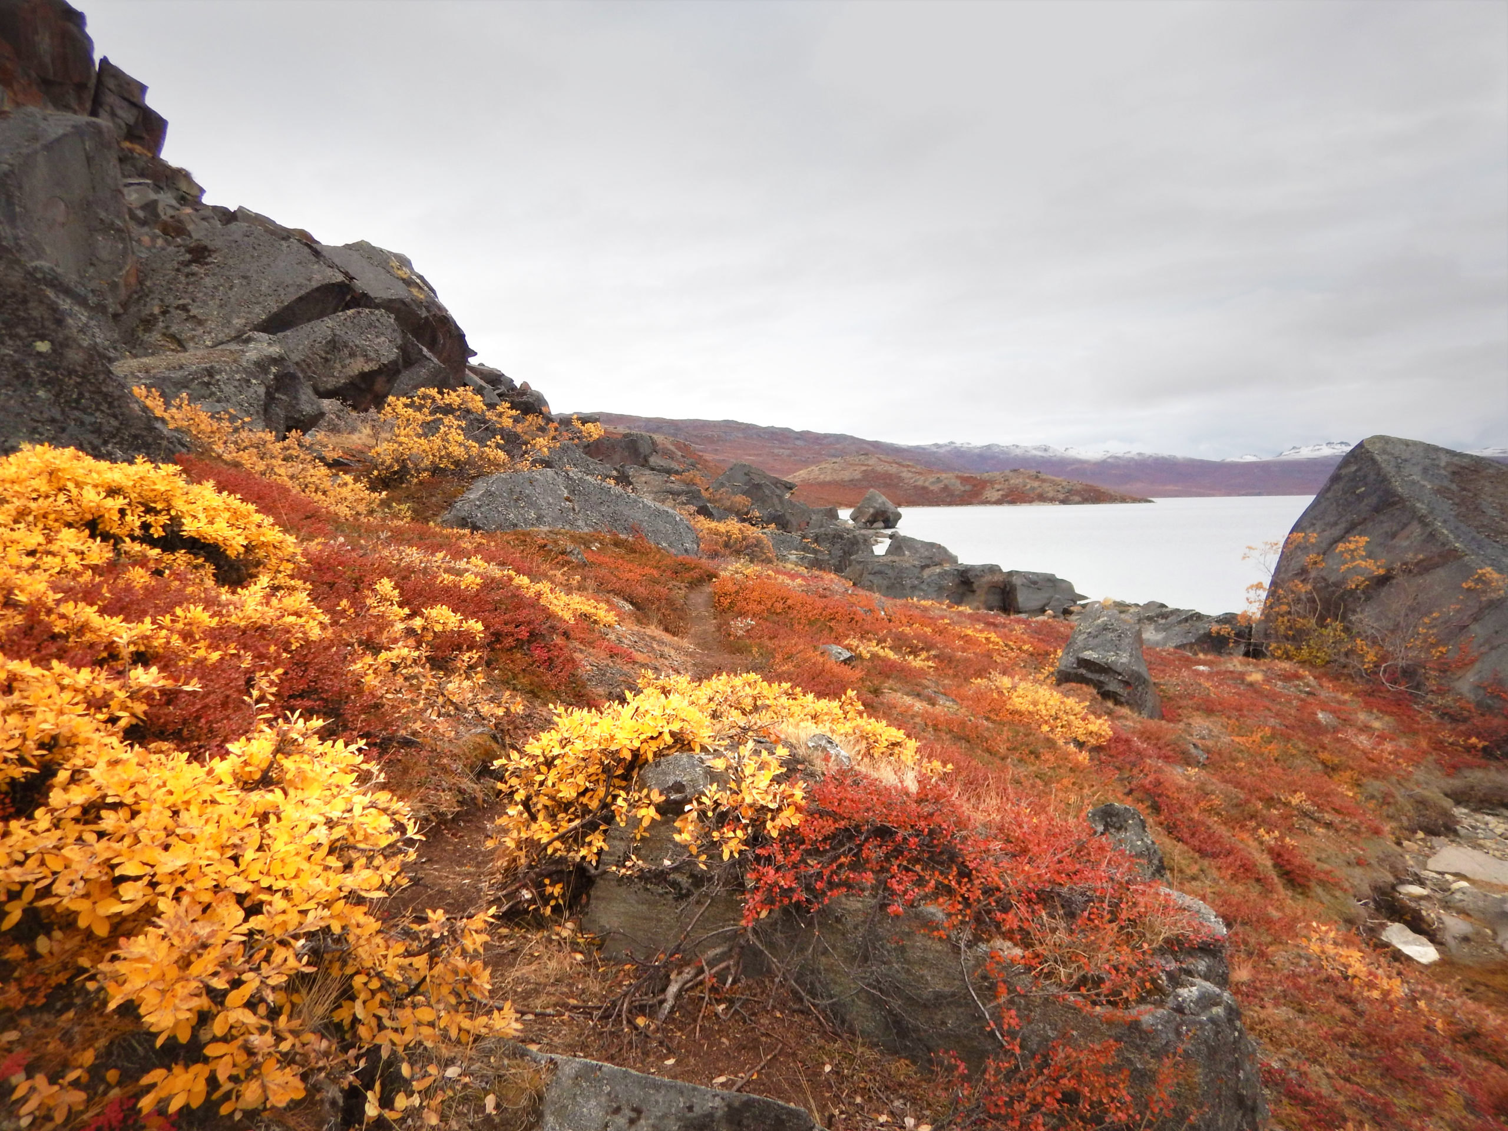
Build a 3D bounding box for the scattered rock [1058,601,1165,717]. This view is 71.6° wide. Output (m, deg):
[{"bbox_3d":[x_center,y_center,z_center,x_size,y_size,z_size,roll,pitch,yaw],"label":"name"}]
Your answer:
[{"bbox_3d":[2.964,0.778,8.800,0.806,0.896,0.850,0,3,10],"label":"scattered rock"}]

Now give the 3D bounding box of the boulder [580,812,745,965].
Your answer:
[{"bbox_3d":[-0.265,0.986,3.250,0.540,0.450,0.450,-1,3,0],"label":"boulder"}]

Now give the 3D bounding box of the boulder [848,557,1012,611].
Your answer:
[{"bbox_3d":[3.160,0.304,19.000,2.840,0.914,1.600,0,4,15],"label":"boulder"}]

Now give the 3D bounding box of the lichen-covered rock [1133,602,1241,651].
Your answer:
[{"bbox_3d":[7.059,1.006,17.000,1.500,0.720,1.300,0,4,23],"label":"lichen-covered rock"}]

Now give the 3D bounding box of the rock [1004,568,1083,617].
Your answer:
[{"bbox_3d":[5.145,0.463,18.500,1.409,0.756,1.200,0,4,15],"label":"rock"}]

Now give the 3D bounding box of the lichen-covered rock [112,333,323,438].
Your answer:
[{"bbox_3d":[-6.467,-2.165,12.600,2.000,1.100,1.400,-1,3,0],"label":"lichen-covered rock"}]

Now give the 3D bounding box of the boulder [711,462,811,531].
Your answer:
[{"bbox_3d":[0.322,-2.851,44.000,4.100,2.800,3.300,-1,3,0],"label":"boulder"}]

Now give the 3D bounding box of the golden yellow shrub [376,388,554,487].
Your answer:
[{"bbox_3d":[-2.982,-1.319,11.000,1.790,0.974,1.300,-1,3,0],"label":"golden yellow shrub"}]

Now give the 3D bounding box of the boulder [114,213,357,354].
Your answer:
[{"bbox_3d":[-7.476,-4.016,15.200,2.800,1.600,1.900,-3,4,-26],"label":"boulder"}]

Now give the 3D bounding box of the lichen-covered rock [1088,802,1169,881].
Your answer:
[{"bbox_3d":[1.460,1.086,4.100,0.290,0.320,0.300,-1,3,0],"label":"lichen-covered rock"}]

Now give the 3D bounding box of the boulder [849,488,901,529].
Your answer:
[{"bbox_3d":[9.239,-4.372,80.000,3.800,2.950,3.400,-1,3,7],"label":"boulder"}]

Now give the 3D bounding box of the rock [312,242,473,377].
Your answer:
[{"bbox_3d":[-4.769,-3.360,14.000,1.647,1.623,1.900,0,3,10],"label":"rock"}]

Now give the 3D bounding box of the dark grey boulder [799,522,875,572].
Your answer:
[{"bbox_3d":[2.383,-0.524,30.000,2.100,1.450,1.800,-1,3,5],"label":"dark grey boulder"}]

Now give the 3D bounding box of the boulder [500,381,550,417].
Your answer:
[{"bbox_3d":[-4.602,-3.348,21.000,0.950,0.720,0.850,-2,3,-12],"label":"boulder"}]

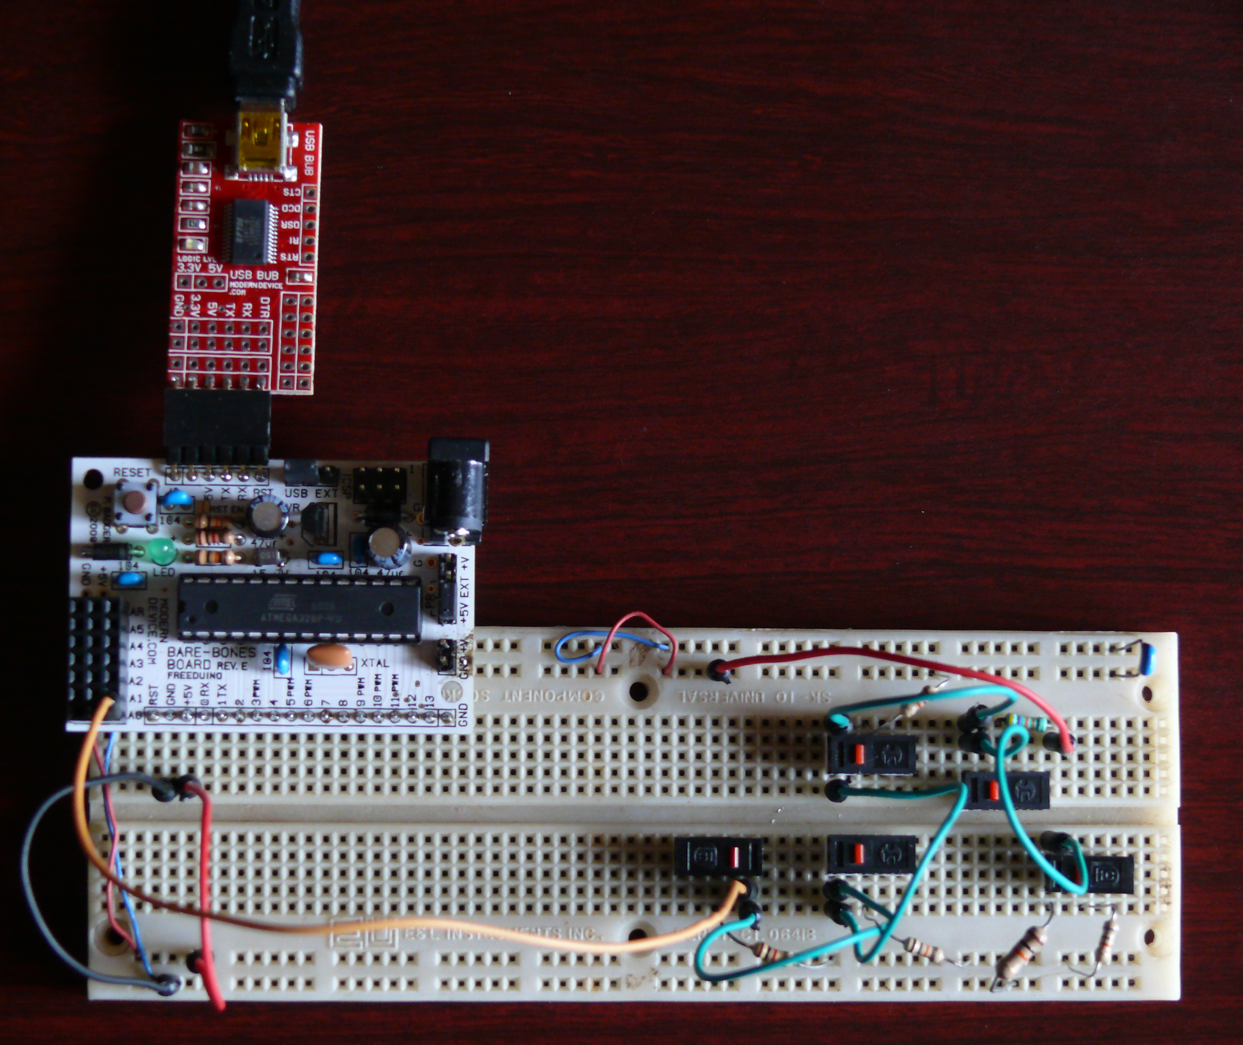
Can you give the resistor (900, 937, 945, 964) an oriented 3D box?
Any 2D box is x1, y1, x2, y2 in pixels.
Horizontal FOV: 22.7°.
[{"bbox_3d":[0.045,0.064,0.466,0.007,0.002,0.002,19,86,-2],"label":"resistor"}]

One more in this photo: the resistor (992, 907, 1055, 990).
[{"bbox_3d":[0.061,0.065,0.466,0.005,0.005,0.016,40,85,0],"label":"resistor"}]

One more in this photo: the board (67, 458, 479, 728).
[{"bbox_3d":[-0.051,0.010,0.455,0.060,0.013,0.041,1,83,-4],"label":"board"}]

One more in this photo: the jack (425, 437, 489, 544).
[{"bbox_3d":[-0.024,-0.004,0.457,0.009,0.011,0.015,1,83,-4],"label":"jack"}]

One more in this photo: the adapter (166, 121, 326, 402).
[{"bbox_3d":[-0.056,-0.040,0.465,0.022,0.006,0.042,1,77,-3],"label":"adapter"}]

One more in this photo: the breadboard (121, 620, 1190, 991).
[{"bbox_3d":[0.003,0.044,0.472,0.164,0.009,0.056,0,86,-3],"label":"breadboard"}]

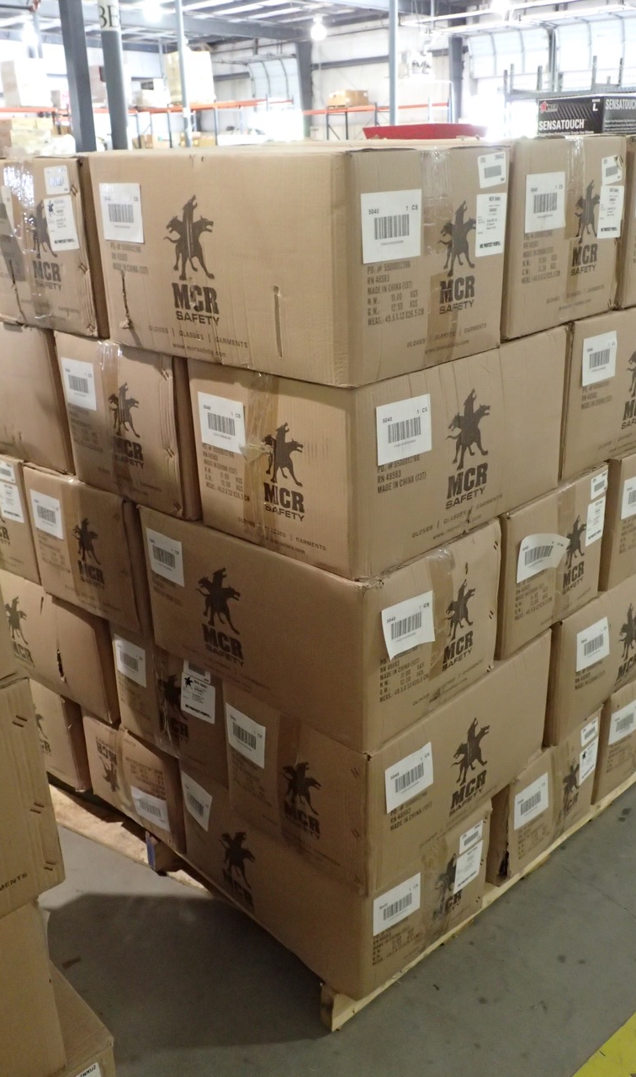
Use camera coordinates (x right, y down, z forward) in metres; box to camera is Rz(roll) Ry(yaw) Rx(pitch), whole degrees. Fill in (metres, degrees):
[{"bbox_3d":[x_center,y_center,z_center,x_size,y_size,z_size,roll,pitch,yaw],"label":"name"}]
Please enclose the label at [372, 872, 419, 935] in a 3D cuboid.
[{"bbox_3d":[0.126,0.577,1.473,0.105,0.075,0.008,-16,26,-39],"label":"label"}]

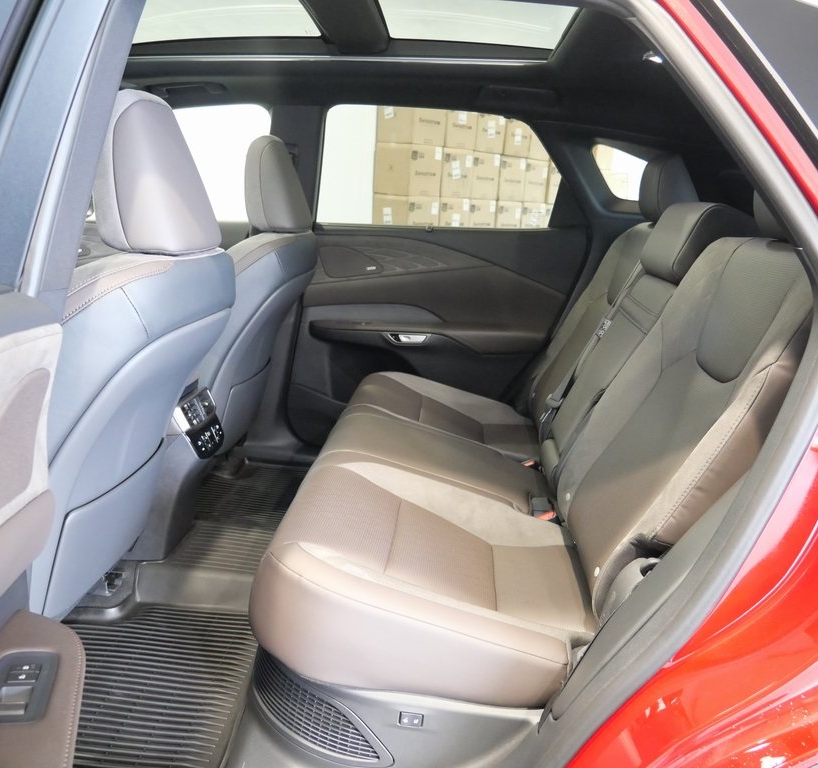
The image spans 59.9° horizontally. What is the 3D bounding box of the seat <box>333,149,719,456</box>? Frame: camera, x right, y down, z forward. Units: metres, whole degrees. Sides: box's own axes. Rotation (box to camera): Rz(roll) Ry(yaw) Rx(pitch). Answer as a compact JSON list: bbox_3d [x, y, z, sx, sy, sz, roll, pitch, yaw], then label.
[{"bbox_3d":[0.290,-0.188,1.918,0.920,0.835,0.520,3,15,4],"label":"seat"}]

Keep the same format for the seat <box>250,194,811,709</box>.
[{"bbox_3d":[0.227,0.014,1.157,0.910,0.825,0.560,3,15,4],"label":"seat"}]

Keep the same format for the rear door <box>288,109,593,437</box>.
[{"bbox_3d":[0.080,-0.273,2.254,0.990,1.115,0.260,3,15,4],"label":"rear door"}]

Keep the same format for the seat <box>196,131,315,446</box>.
[{"bbox_3d":[-0.680,-0.188,1.976,0.860,0.975,0.550,3,15,4],"label":"seat"}]

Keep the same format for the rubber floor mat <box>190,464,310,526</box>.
[{"bbox_3d":[-0.451,0.299,2.121,0.490,0.040,0.460,3,15,4],"label":"rubber floor mat"}]

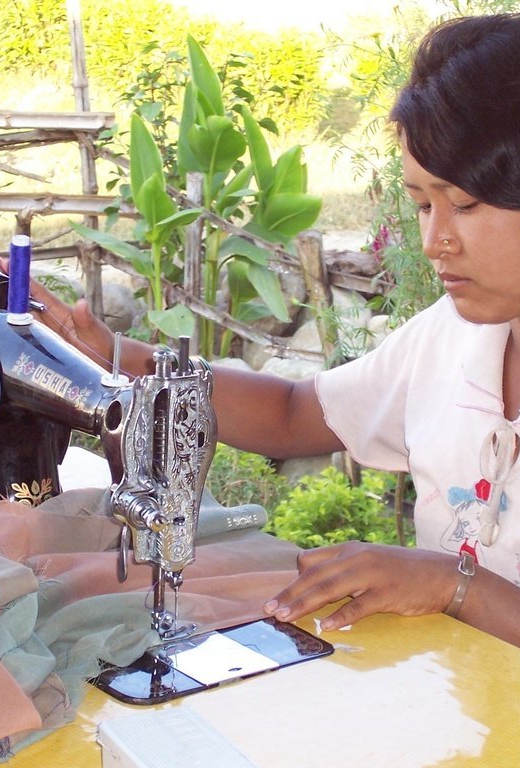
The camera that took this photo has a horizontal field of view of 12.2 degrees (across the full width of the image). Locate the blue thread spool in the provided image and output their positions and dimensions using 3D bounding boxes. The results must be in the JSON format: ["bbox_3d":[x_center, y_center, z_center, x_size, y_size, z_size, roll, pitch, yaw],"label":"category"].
[{"bbox_3d":[-0.183,-0.080,1.850,0.019,0.067,0.019,1,16,0],"label":"blue thread spool"}]

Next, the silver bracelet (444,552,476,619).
[{"bbox_3d":[0.153,0.153,1.810,0.011,0.053,0.043,17,7,32],"label":"silver bracelet"}]

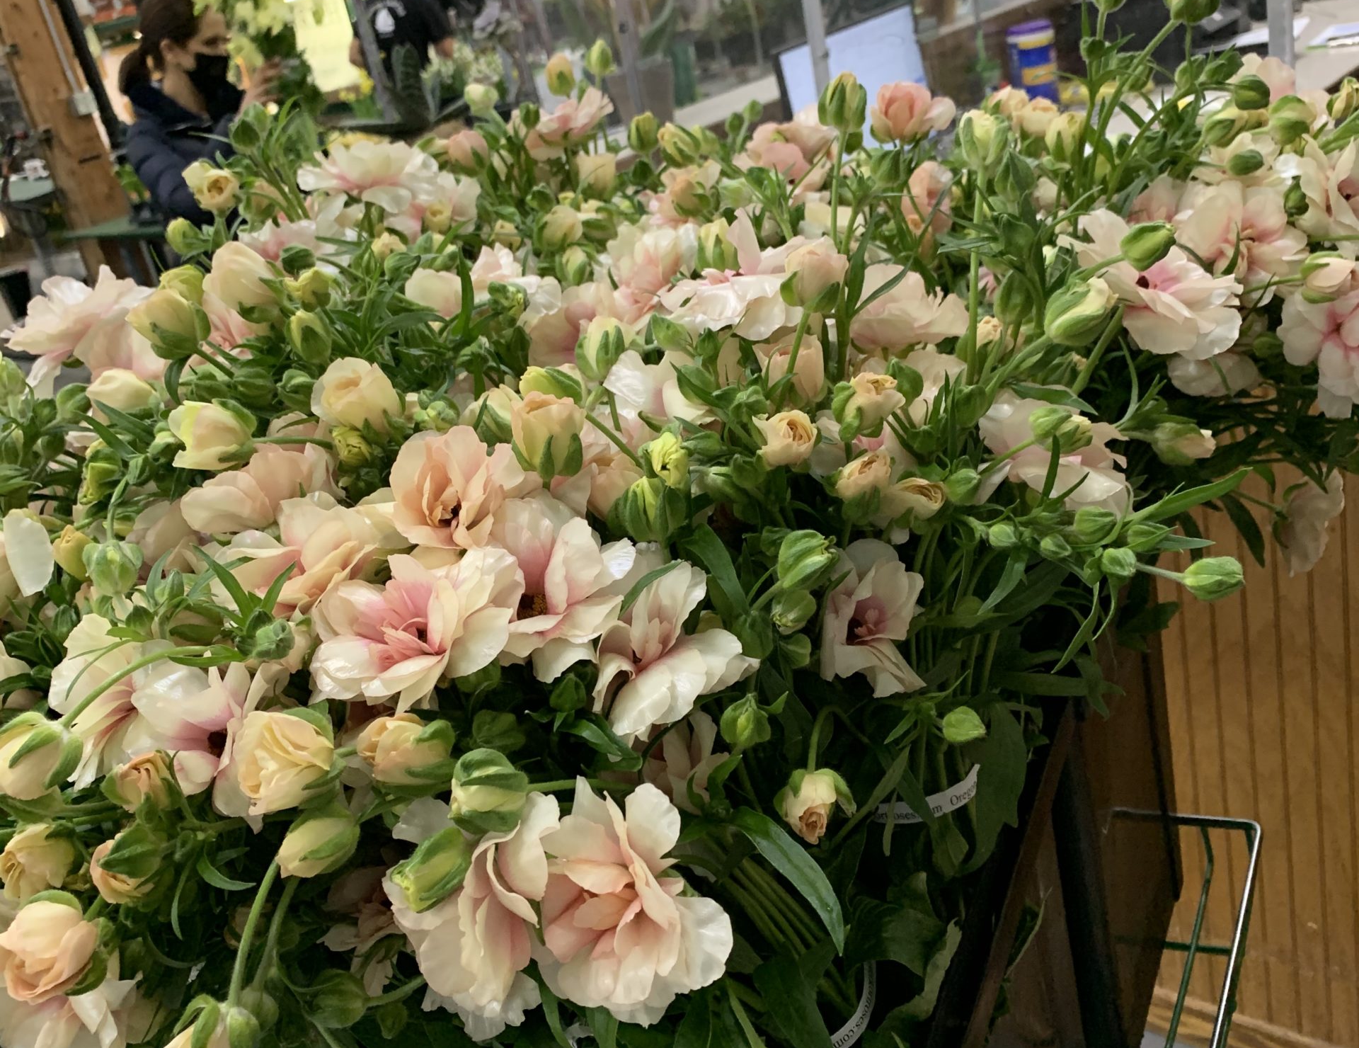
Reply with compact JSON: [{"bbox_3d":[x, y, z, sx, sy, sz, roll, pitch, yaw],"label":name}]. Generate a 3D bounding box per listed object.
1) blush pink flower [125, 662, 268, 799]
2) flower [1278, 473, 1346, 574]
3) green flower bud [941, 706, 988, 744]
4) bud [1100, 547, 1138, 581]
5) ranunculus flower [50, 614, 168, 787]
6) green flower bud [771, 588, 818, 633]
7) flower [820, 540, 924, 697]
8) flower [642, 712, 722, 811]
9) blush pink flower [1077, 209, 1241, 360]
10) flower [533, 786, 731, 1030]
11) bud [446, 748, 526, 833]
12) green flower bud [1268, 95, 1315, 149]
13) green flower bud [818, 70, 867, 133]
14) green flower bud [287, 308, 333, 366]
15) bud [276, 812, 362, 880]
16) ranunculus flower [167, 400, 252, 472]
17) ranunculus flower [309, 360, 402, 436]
[{"bbox_3d":[-0.180,0.080,0.510,0.060,0.062,0.042,-25,12,-28],"label":"blush pink flower"},{"bbox_3d":[0.372,0.000,0.800,0.038,0.064,0.055,19,14,-18],"label":"flower"},{"bbox_3d":[0.127,0.090,0.610,0.019,0.016,0.016,16,3,15],"label":"green flower bud"},{"bbox_3d":[0.223,0.021,0.690,0.020,0.018,0.018,25,0,-29],"label":"bud"},{"bbox_3d":[-0.224,0.070,0.540,0.065,0.072,0.045,-29,24,-35],"label":"ranunculus flower"},{"bbox_3d":[0.049,0.036,0.580,0.022,0.020,0.020,-50,0,-38],"label":"green flower bud"},{"bbox_3d":[0.094,0.046,0.670,0.055,0.070,0.045,-19,-3,-21],"label":"flower"},{"bbox_3d":[0.001,0.096,0.560,0.037,0.044,0.032,-1,6,14],"label":"flower"},{"bbox_3d":[0.228,-0.114,0.650,0.082,0.045,0.068,33,47,-3],"label":"blush pink flower"},{"bbox_3d":[-0.018,0.152,0.550,0.075,0.091,0.055,-2,9,6],"label":"flower"},{"bbox_3d":[-0.075,0.104,0.530,0.032,0.031,0.031,-7,0,-28],"label":"bud"},{"bbox_3d":[0.342,-0.225,0.760,0.029,0.026,0.026,-28,0,30],"label":"green flower bud"},{"bbox_3d":[0.095,-0.245,0.790,0.028,0.036,0.028,-8,20,9],"label":"green flower bud"},{"bbox_3d":[-0.193,-0.098,0.710,0.022,0.030,0.022,-17,12,-12],"label":"green flower bud"},{"bbox_3d":[-0.130,0.116,0.490,0.028,0.024,0.024,-22,0,-9],"label":"bud"},{"bbox_3d":[-0.207,-0.039,0.600,0.036,0.030,0.031,-3,18,-21],"label":"ranunculus flower"},{"bbox_3d":[-0.142,-0.057,0.600,0.038,0.036,0.038,-21,45,0],"label":"ranunculus flower"}]

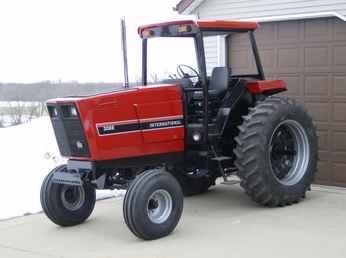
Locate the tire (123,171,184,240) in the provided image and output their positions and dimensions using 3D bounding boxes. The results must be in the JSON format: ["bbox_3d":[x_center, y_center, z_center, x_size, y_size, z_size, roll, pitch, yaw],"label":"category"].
[{"bbox_3d":[-0.242,1.002,9.123,0.275,0.905,0.905,0,5,44],"label":"tire"}]

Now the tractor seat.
[{"bbox_3d":[0.605,-0.746,11.271,0.480,0.560,0.520,1,5,45],"label":"tractor seat"}]

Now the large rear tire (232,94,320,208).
[{"bbox_3d":[1.688,0.373,11.149,0.451,1.730,1.730,1,5,45],"label":"large rear tire"}]

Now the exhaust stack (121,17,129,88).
[{"bbox_3d":[-0.689,-1.097,10.026,0.070,1.030,0.070,1,5,45],"label":"exhaust stack"}]

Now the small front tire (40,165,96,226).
[{"bbox_3d":[-1.547,0.990,10.409,0.275,0.905,0.905,0,5,44],"label":"small front tire"}]

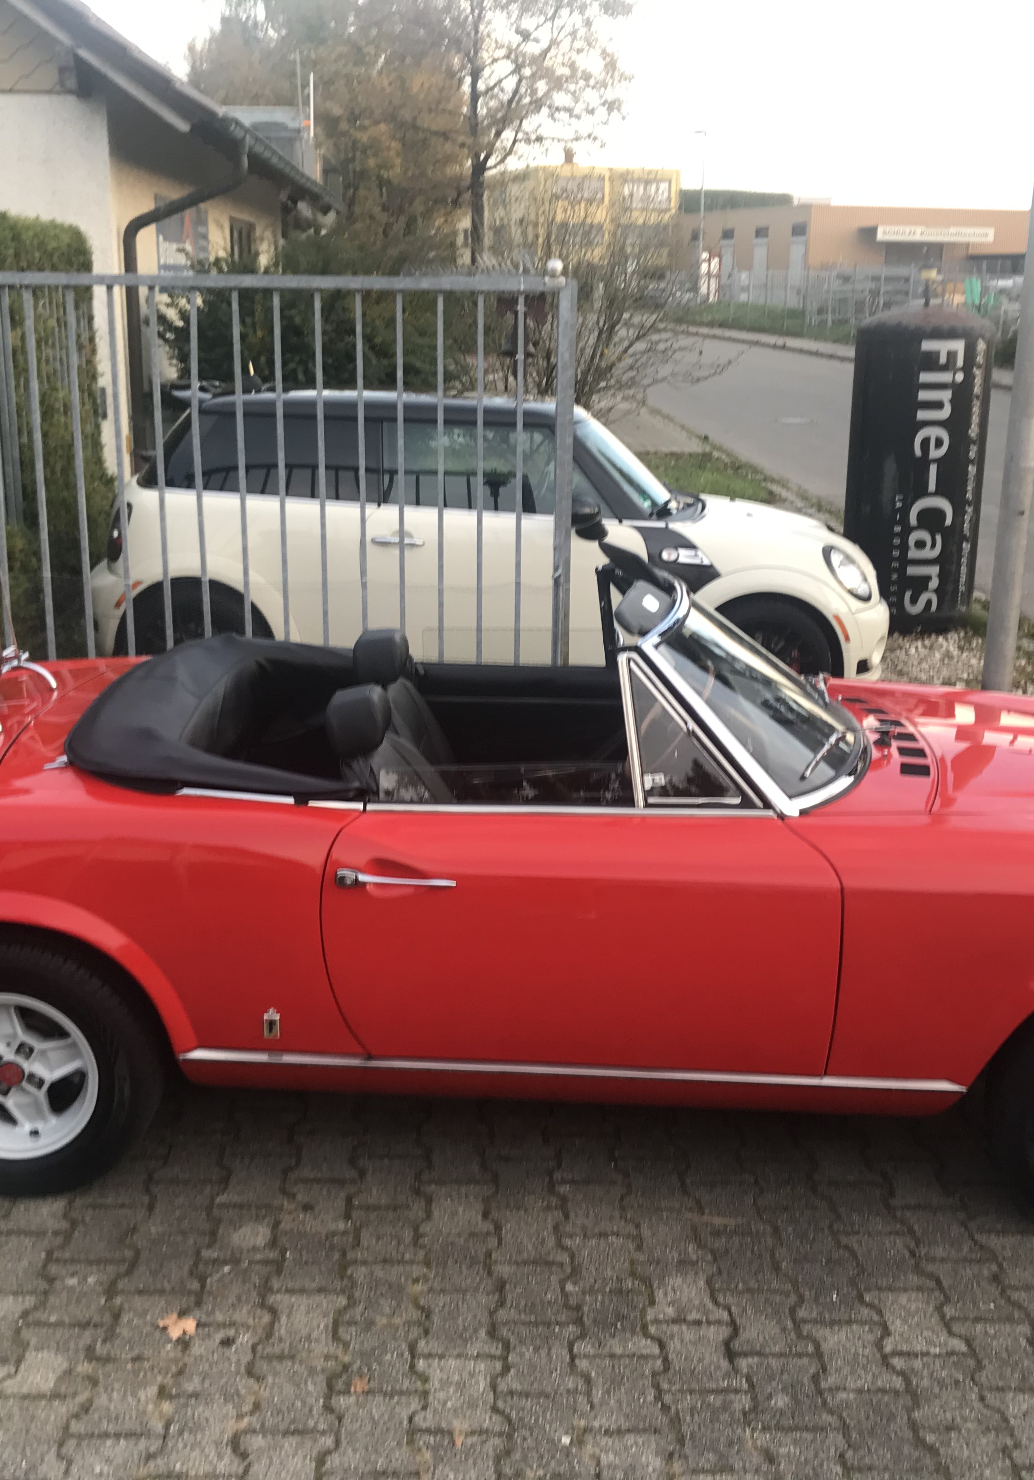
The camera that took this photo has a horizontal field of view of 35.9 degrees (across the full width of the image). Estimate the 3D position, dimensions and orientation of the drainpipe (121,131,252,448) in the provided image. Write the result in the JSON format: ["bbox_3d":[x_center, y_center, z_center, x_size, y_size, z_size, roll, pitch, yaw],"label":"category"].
[{"bbox_3d":[-2.059,-2.453,10.277,0.845,2.752,0.120,0,16,-3],"label":"drainpipe"}]

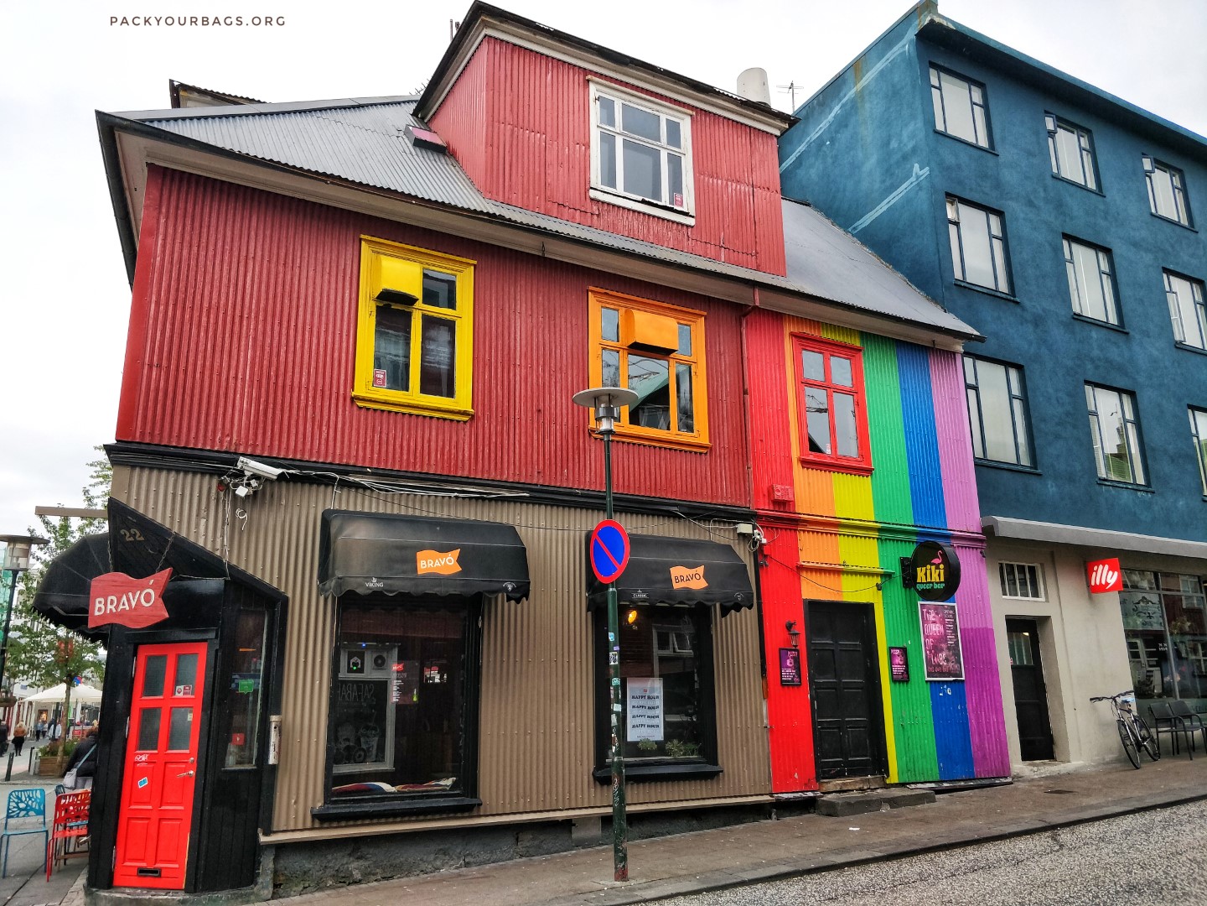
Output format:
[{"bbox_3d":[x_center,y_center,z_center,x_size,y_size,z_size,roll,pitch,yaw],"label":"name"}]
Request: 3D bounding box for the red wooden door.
[{"bbox_3d":[-4.062,2.846,7.713,0.780,2.110,0.060,-4,-14,14],"label":"red wooden door"}]

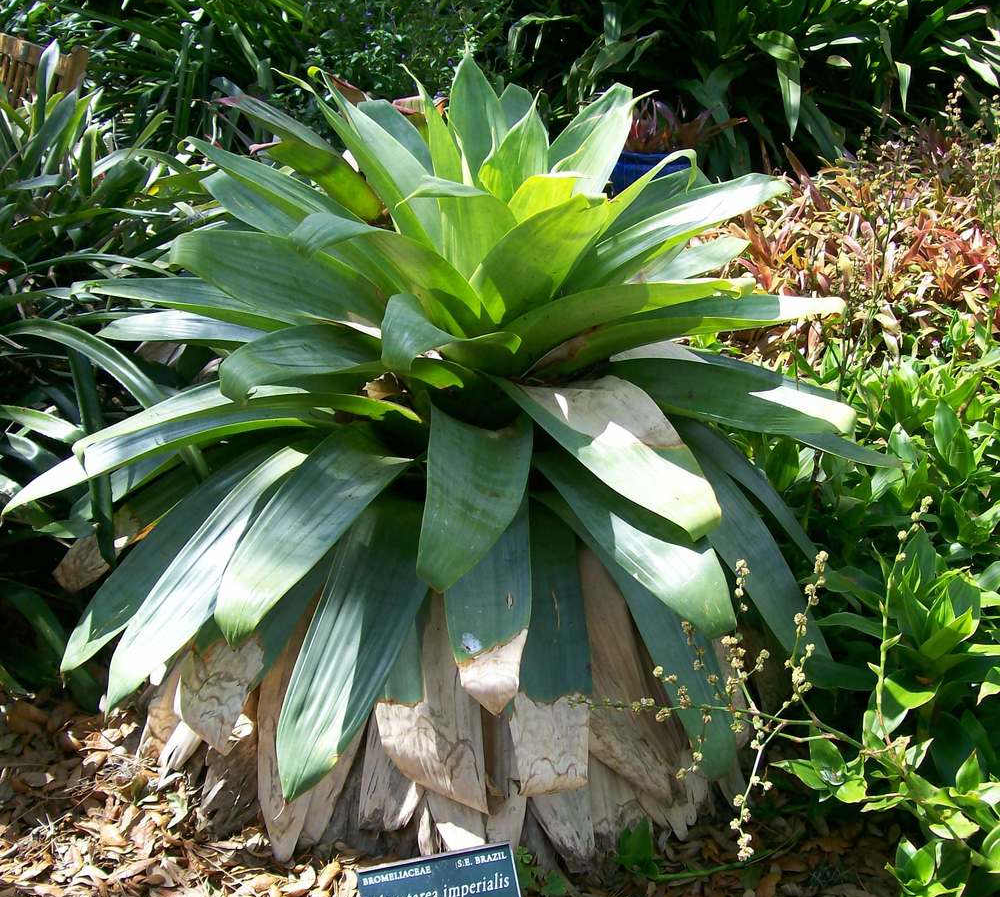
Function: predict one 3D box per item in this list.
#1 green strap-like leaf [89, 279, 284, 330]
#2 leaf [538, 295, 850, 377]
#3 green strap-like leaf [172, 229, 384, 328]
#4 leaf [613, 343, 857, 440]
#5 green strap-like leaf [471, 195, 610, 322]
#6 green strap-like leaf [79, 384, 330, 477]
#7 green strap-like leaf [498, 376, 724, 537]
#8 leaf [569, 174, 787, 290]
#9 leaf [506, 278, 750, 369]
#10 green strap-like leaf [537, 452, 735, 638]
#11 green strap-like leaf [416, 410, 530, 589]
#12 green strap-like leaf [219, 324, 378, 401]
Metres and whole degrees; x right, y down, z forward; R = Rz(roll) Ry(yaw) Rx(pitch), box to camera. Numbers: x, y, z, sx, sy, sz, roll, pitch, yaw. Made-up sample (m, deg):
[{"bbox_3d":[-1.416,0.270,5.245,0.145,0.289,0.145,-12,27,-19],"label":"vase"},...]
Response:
[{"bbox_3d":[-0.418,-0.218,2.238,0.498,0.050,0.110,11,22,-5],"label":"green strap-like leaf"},{"bbox_3d":[0.296,-0.188,2.138,0.463,0.089,0.115,-12,56,4],"label":"leaf"},{"bbox_3d":[-0.330,-0.263,2.133,0.333,0.061,0.143,10,62,-22],"label":"green strap-like leaf"},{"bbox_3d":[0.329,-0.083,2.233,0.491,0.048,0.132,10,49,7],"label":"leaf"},{"bbox_3d":[0.053,-0.280,2.048,0.139,0.225,0.056,28,36,-16],"label":"green strap-like leaf"},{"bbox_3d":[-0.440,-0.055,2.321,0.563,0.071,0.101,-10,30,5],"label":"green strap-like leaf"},{"bbox_3d":[0.155,-0.007,2.033,0.148,0.073,0.378,-23,45,-37],"label":"green strap-like leaf"},{"bbox_3d":[0.286,-0.354,2.247,0.389,0.051,0.115,-25,66,-9],"label":"leaf"},{"bbox_3d":[0.203,-0.217,2.204,0.402,0.065,0.113,-15,-14,15],"label":"leaf"},{"bbox_3d":[0.202,0.121,2.053,0.136,0.079,0.363,-21,54,-43],"label":"green strap-like leaf"},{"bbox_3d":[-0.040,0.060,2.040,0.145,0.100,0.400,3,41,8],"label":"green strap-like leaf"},{"bbox_3d":[-0.274,-0.133,2.006,0.273,0.088,0.133,-17,46,-42],"label":"green strap-like leaf"}]

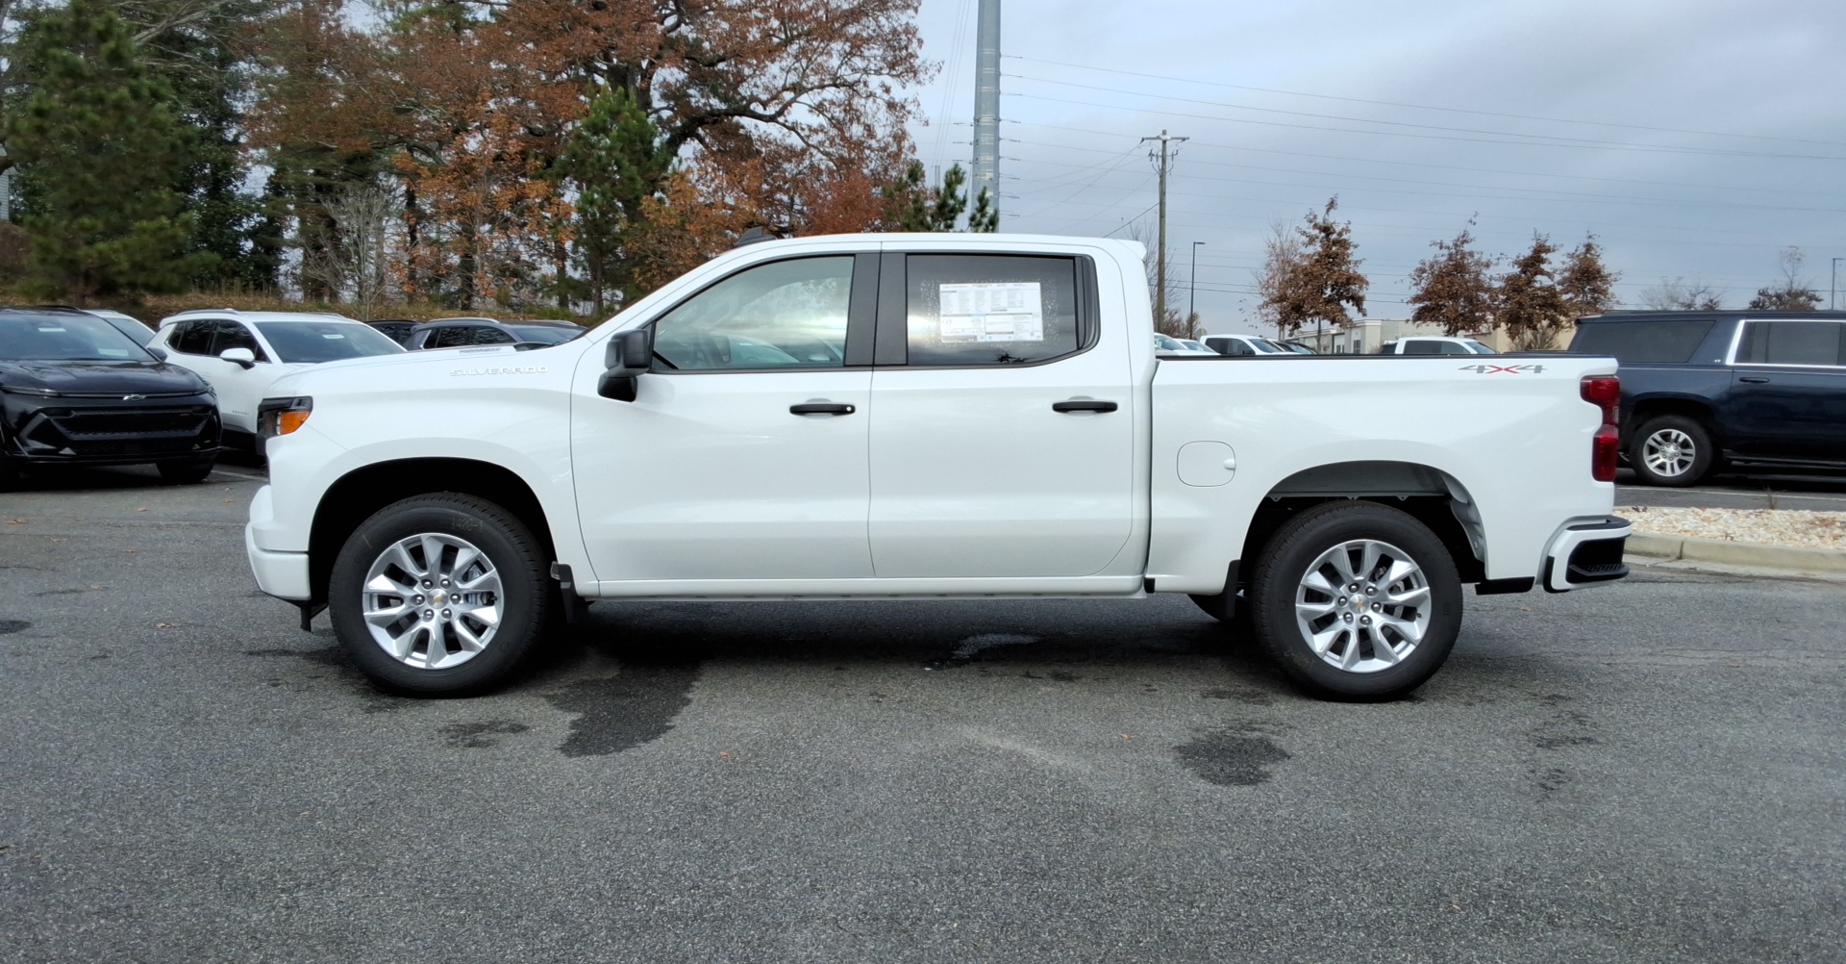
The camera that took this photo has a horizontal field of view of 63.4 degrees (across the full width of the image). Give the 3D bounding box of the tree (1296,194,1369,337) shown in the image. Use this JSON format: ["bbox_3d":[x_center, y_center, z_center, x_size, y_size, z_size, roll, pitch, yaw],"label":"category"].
[{"bbox_3d":[12.549,-5.789,46.654,2.613,6.137,2.613,2,5,15],"label":"tree"}]

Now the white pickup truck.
[{"bbox_3d":[0.025,-0.156,6.959,5.880,1.930,2.120,0,5,-1],"label":"white pickup truck"}]

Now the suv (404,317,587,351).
[{"bbox_3d":[-5.285,-1.380,20.364,4.680,1.680,1.900,5,7,41],"label":"suv"}]

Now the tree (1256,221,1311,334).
[{"bbox_3d":[12.206,-5.992,50.652,2.055,5.801,2.055,2,5,13],"label":"tree"}]

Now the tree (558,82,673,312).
[{"bbox_3d":[-7.362,-6.760,35.538,2.746,5.421,2.746,0,5,-12],"label":"tree"}]

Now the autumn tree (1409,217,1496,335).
[{"bbox_3d":[16.921,-5.567,47.674,2.809,5.602,2.809,2,6,19],"label":"autumn tree"}]

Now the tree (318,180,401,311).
[{"bbox_3d":[-11.280,-4.674,29.909,1.675,2.718,1.675,-1,6,-20],"label":"tree"}]

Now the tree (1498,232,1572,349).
[{"bbox_3d":[19.507,-5.350,47.691,2.487,5.222,2.487,3,6,22],"label":"tree"}]

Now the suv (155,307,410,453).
[{"bbox_3d":[-7.288,-1.136,17.477,4.840,1.660,1.980,5,7,41],"label":"suv"}]

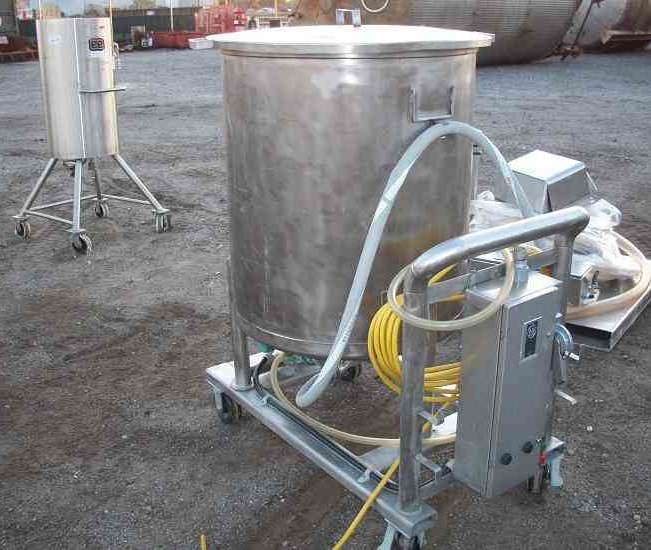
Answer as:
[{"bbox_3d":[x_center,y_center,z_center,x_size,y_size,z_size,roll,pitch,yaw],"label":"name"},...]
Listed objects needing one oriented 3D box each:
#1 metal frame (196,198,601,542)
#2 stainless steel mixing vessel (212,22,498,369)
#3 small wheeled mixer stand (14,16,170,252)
[{"bbox_3d":[0.201,0.224,2.694,0.730,1.040,1.378,-14,23,-34],"label":"metal frame"},{"bbox_3d":[0.086,-0.349,2.672,0.970,1.030,0.970,0,19,0],"label":"stainless steel mixing vessel"},{"bbox_3d":[-1.892,-1.130,5.769,0.850,1.650,0.850,15,24,37],"label":"small wheeled mixer stand"}]

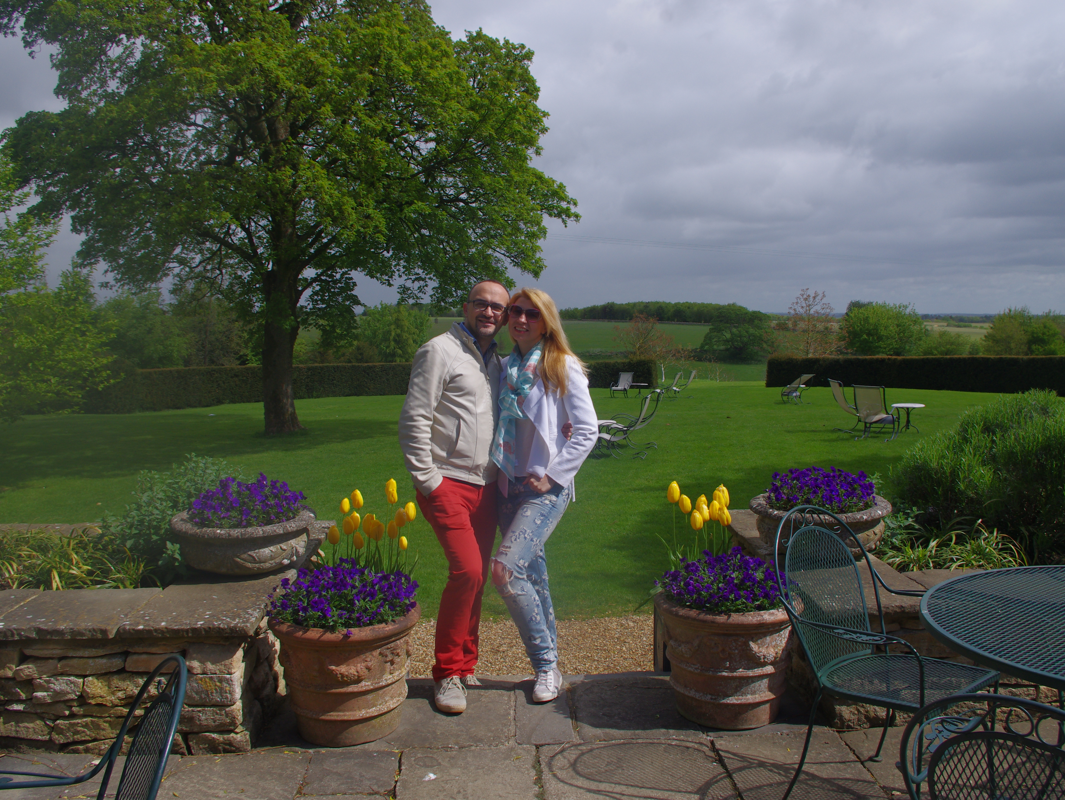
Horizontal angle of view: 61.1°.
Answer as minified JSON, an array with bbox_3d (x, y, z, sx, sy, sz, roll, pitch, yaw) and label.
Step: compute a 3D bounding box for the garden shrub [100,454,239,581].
[{"bbox_3d":[-1.700,0.547,4.250,0.670,0.560,0.560,0,5,0],"label":"garden shrub"}]

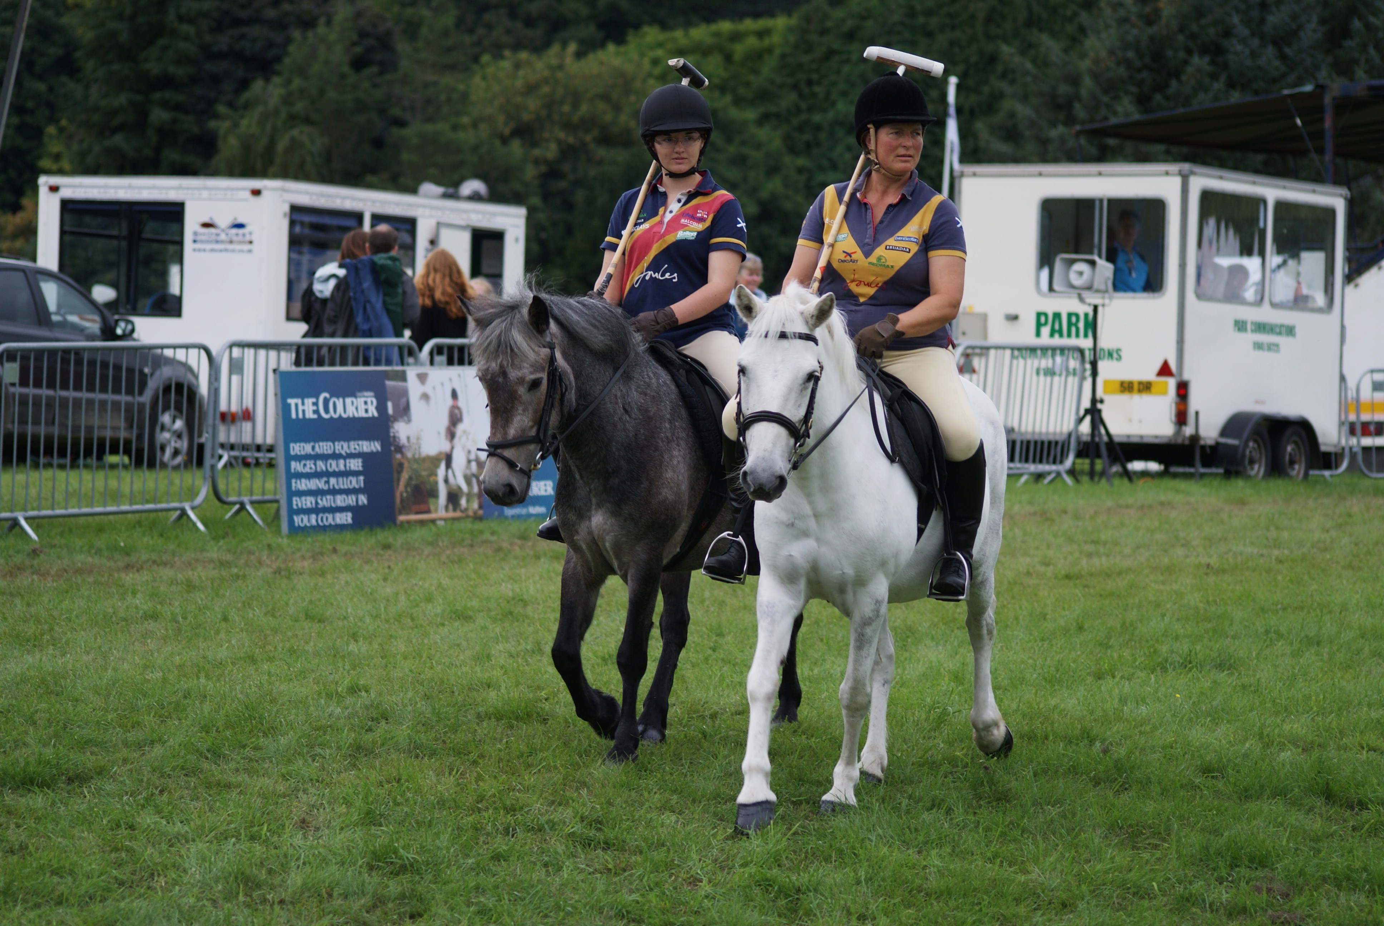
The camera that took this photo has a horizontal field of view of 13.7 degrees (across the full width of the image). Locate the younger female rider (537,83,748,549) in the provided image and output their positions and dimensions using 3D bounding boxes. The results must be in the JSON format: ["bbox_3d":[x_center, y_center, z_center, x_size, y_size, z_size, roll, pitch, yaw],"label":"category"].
[{"bbox_3d":[-0.155,-0.415,17.950,0.640,1.520,0.600,2,1,20],"label":"younger female rider"}]

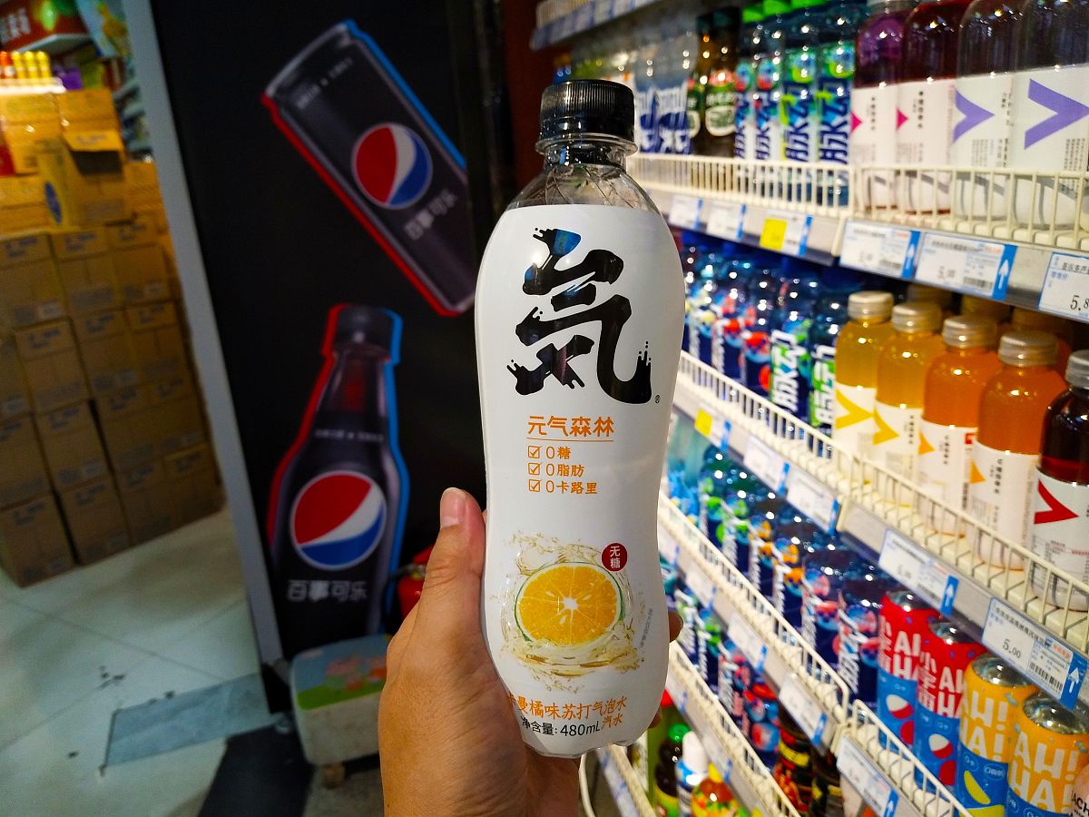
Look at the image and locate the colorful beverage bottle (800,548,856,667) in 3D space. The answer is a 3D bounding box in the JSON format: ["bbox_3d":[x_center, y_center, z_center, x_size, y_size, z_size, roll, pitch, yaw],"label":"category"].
[{"bbox_3d":[0.355,0.219,1.009,0.067,0.197,0.067,-9,20,-14],"label":"colorful beverage bottle"}]

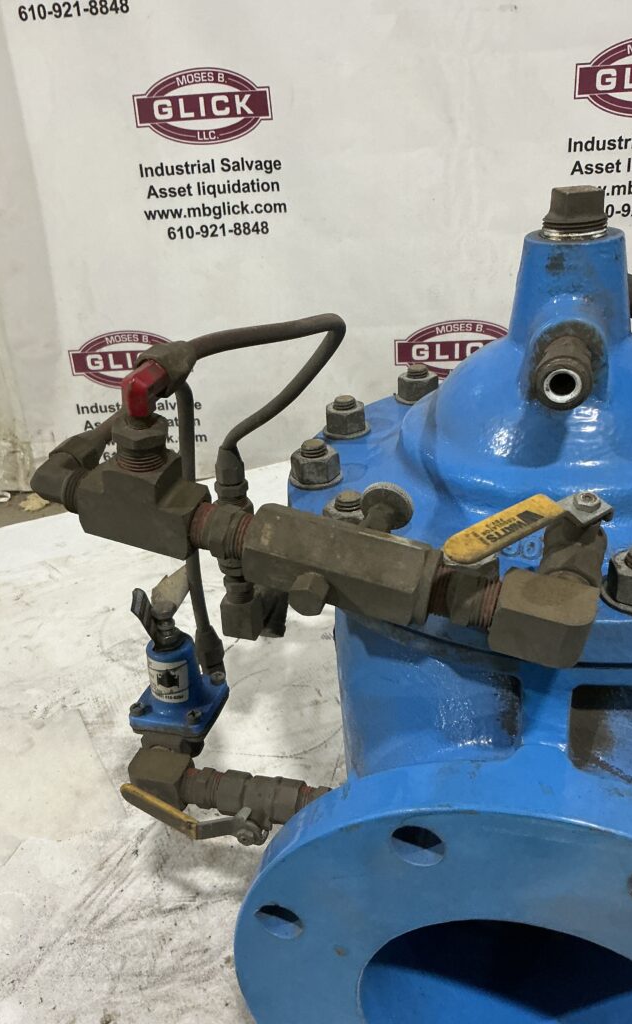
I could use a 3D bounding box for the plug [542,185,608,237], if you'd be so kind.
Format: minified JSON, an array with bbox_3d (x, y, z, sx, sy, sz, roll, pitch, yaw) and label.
[{"bbox_3d":[0.135,-0.154,0.427,0.034,0.023,0.034,-6,27,-2],"label":"plug"}]

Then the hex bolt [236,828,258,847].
[{"bbox_3d":[-0.039,0.184,0.468,0.012,0.012,0.006,4,29,16],"label":"hex bolt"}]

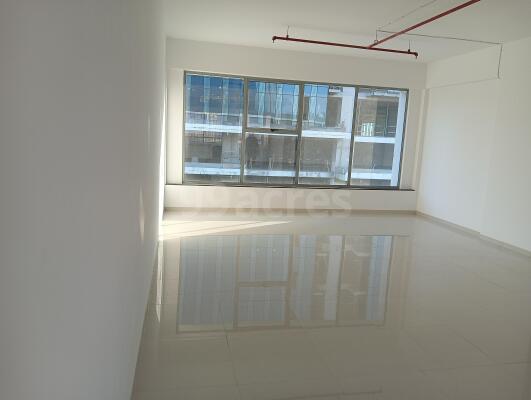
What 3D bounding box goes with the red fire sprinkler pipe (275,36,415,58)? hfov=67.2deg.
[{"bbox_3d":[1.214,-2.212,5.798,2.266,0.085,0.050,1,9,-12],"label":"red fire sprinkler pipe"}]

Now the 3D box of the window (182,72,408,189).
[{"bbox_3d":[0.665,-1.256,7.721,4.417,2.021,0.100,1,9,-12],"label":"window"}]

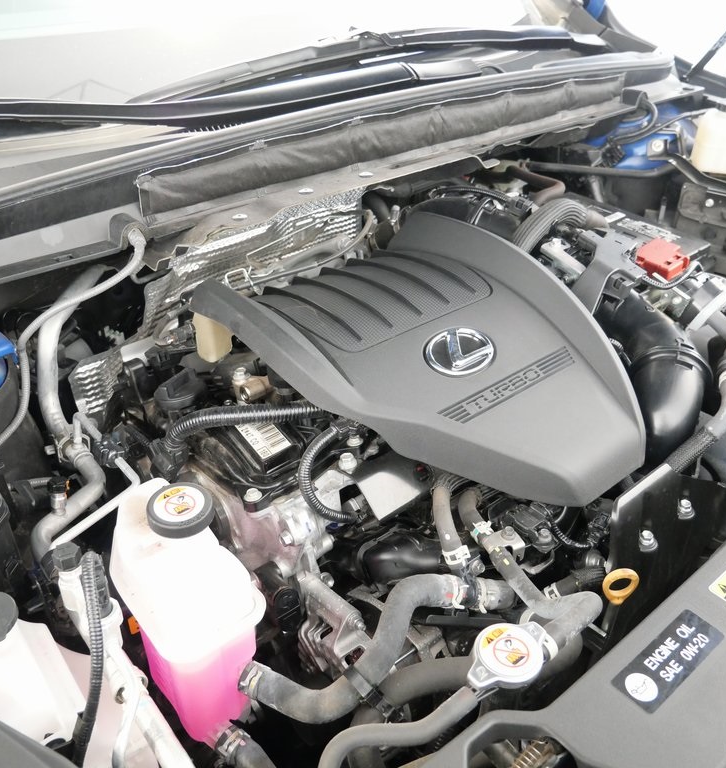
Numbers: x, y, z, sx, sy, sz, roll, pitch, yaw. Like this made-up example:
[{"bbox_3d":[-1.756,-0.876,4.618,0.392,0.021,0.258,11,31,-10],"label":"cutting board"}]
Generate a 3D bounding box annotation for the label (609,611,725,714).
[{"bbox_3d":[0.232,0.207,0.536,0.103,0.002,0.034,-25,46,-30],"label":"label"}]

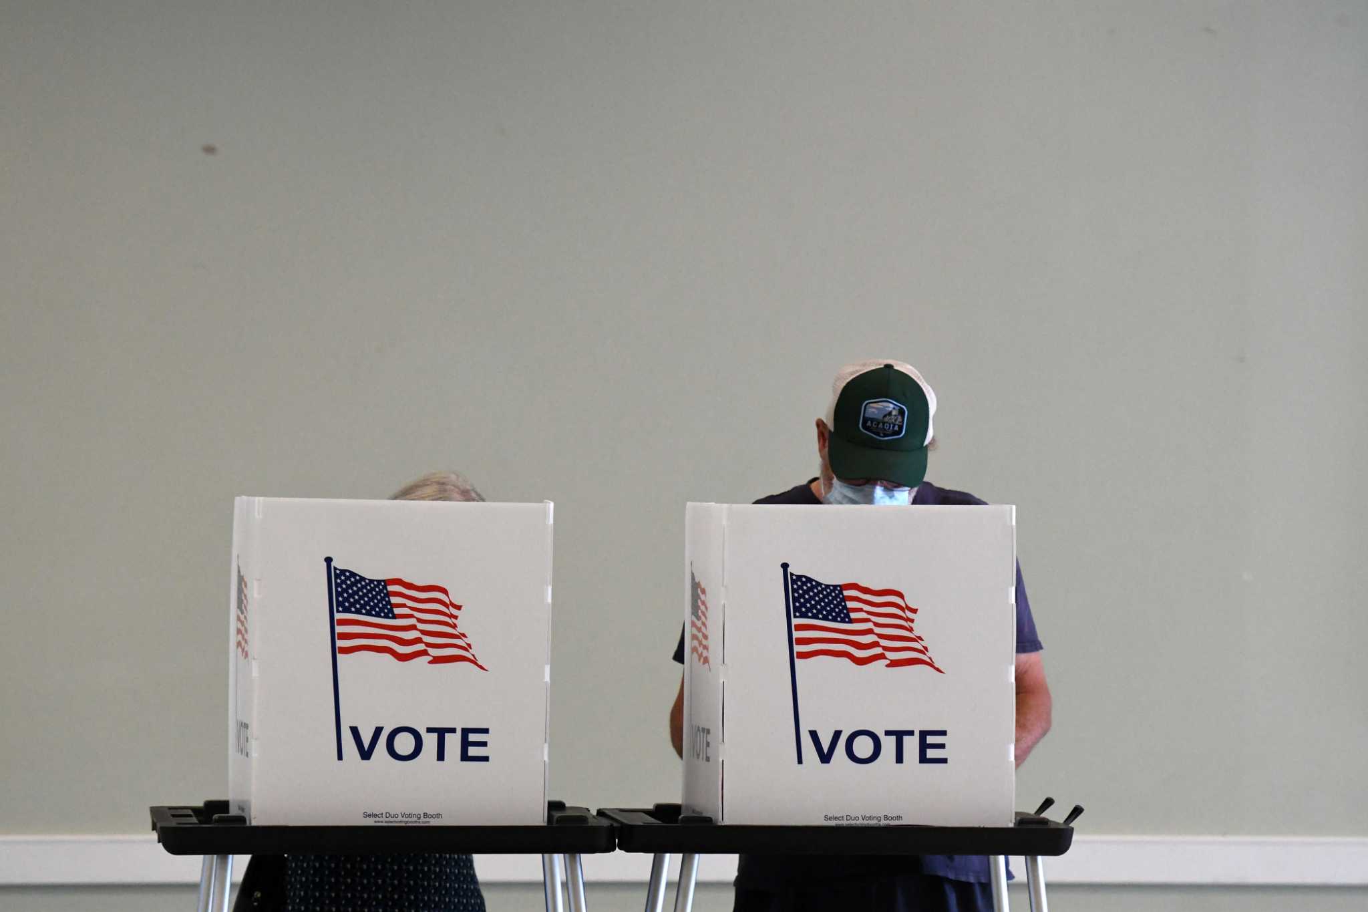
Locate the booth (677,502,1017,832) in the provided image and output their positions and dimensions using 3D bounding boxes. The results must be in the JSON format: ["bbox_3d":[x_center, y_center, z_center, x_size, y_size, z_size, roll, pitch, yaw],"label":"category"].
[{"bbox_3d":[0.282,0.354,13.540,0.490,0.550,0.430,0,0,-7],"label":"booth"}]

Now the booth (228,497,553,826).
[{"bbox_3d":[-0.495,0.346,13.430,0.490,0.550,0.430,1,0,-7],"label":"booth"}]

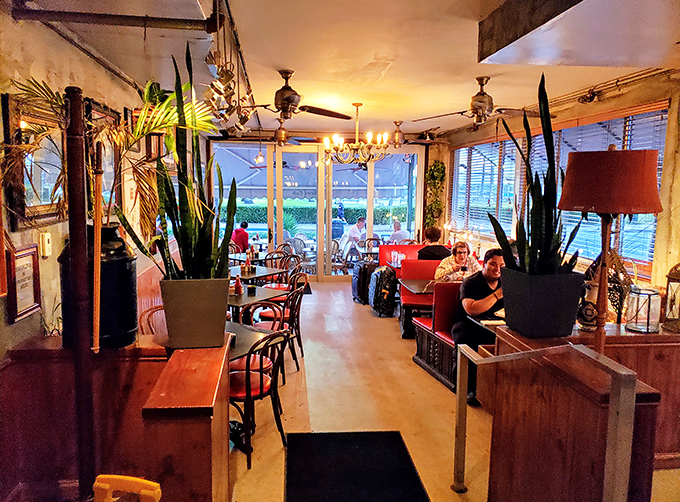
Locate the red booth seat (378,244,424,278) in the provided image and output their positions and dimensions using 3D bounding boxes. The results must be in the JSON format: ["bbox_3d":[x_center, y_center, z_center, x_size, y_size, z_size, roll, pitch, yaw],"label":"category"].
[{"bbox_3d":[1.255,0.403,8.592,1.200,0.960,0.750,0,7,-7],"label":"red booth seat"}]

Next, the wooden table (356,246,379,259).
[{"bbox_3d":[0.845,0.372,9.603,1.000,0.760,0.780,0,7,-7],"label":"wooden table"}]

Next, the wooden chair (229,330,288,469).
[{"bbox_3d":[-0.642,0.970,3.595,0.490,0.880,0.420,6,9,35],"label":"wooden chair"}]

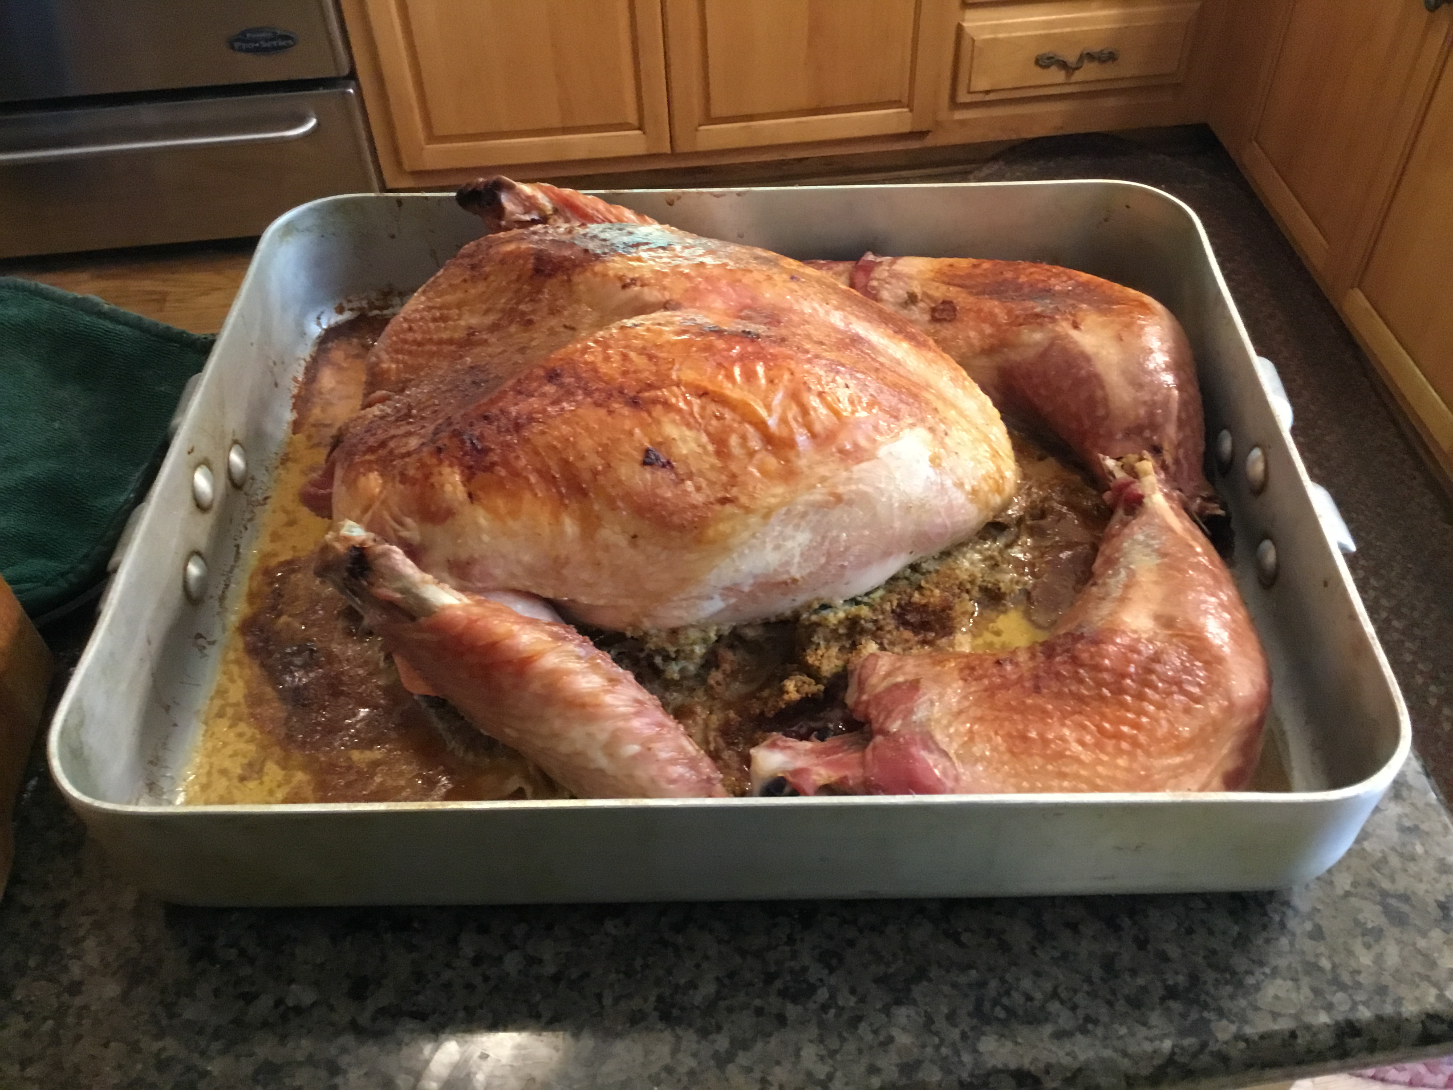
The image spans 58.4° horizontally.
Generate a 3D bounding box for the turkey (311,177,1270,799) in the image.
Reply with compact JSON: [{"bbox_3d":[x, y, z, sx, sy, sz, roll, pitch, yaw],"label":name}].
[{"bbox_3d":[0.016,-0.046,0.525,0.386,0.129,0.321,-1,47,1],"label":"turkey"}]

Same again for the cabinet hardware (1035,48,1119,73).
[{"bbox_3d":[0.581,-0.802,2.154,0.140,0.029,0.028,-6,47,-4],"label":"cabinet hardware"}]

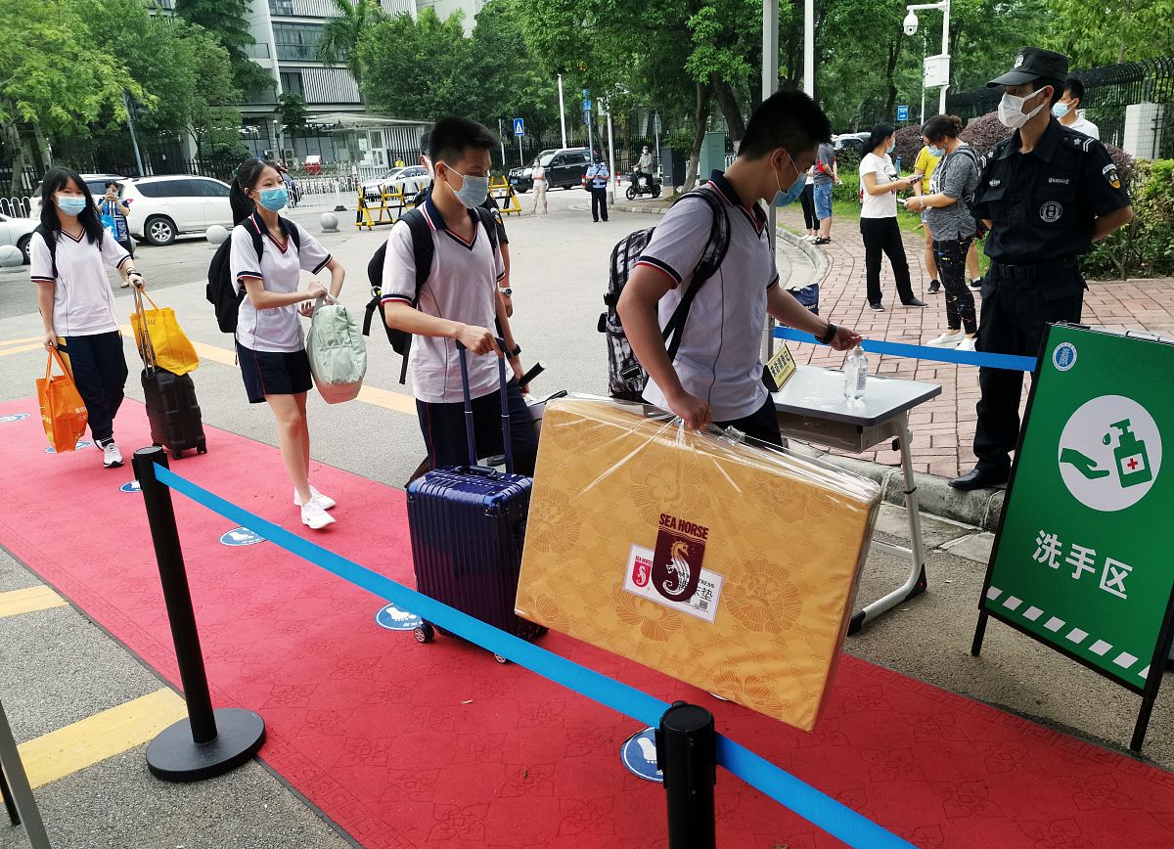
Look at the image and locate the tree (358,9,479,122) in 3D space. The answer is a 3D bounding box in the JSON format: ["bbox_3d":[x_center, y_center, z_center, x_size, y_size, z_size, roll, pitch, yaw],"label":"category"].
[{"bbox_3d":[-10.511,-20.566,58.397,8.200,10.791,8.000,-3,16,0],"label":"tree"}]

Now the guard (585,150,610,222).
[{"bbox_3d":[0.235,-5.955,22.893,0.580,1.700,0.380,-3,16,0],"label":"guard"}]

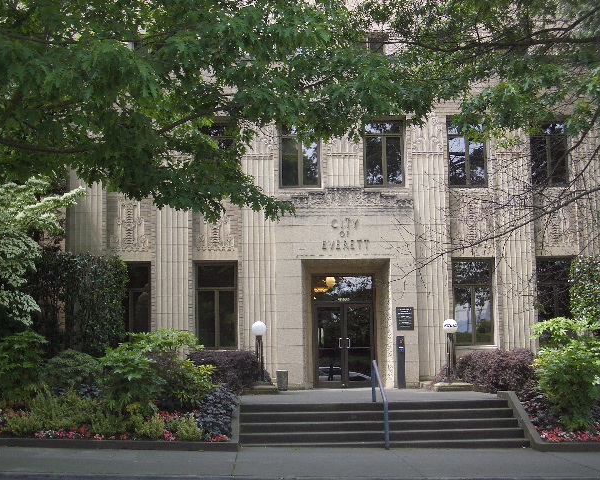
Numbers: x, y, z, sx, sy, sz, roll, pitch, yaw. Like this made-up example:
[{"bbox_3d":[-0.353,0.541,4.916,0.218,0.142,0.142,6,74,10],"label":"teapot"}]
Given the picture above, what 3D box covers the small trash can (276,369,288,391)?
[{"bbox_3d":[-0.438,3.472,22.394,0.290,0.490,0.290,-1,-7,-2],"label":"small trash can"}]

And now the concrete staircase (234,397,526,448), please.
[{"bbox_3d":[1.463,3.403,16.612,5.130,0.760,1.450,-1,-7,-2],"label":"concrete staircase"}]

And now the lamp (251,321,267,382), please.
[{"bbox_3d":[-0.996,2.698,21.912,0.350,1.480,0.350,-1,-7,-2],"label":"lamp"}]

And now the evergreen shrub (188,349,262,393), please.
[{"bbox_3d":[-1.747,3.097,21.429,1.720,1.040,1.400,-1,-7,-2],"label":"evergreen shrub"}]

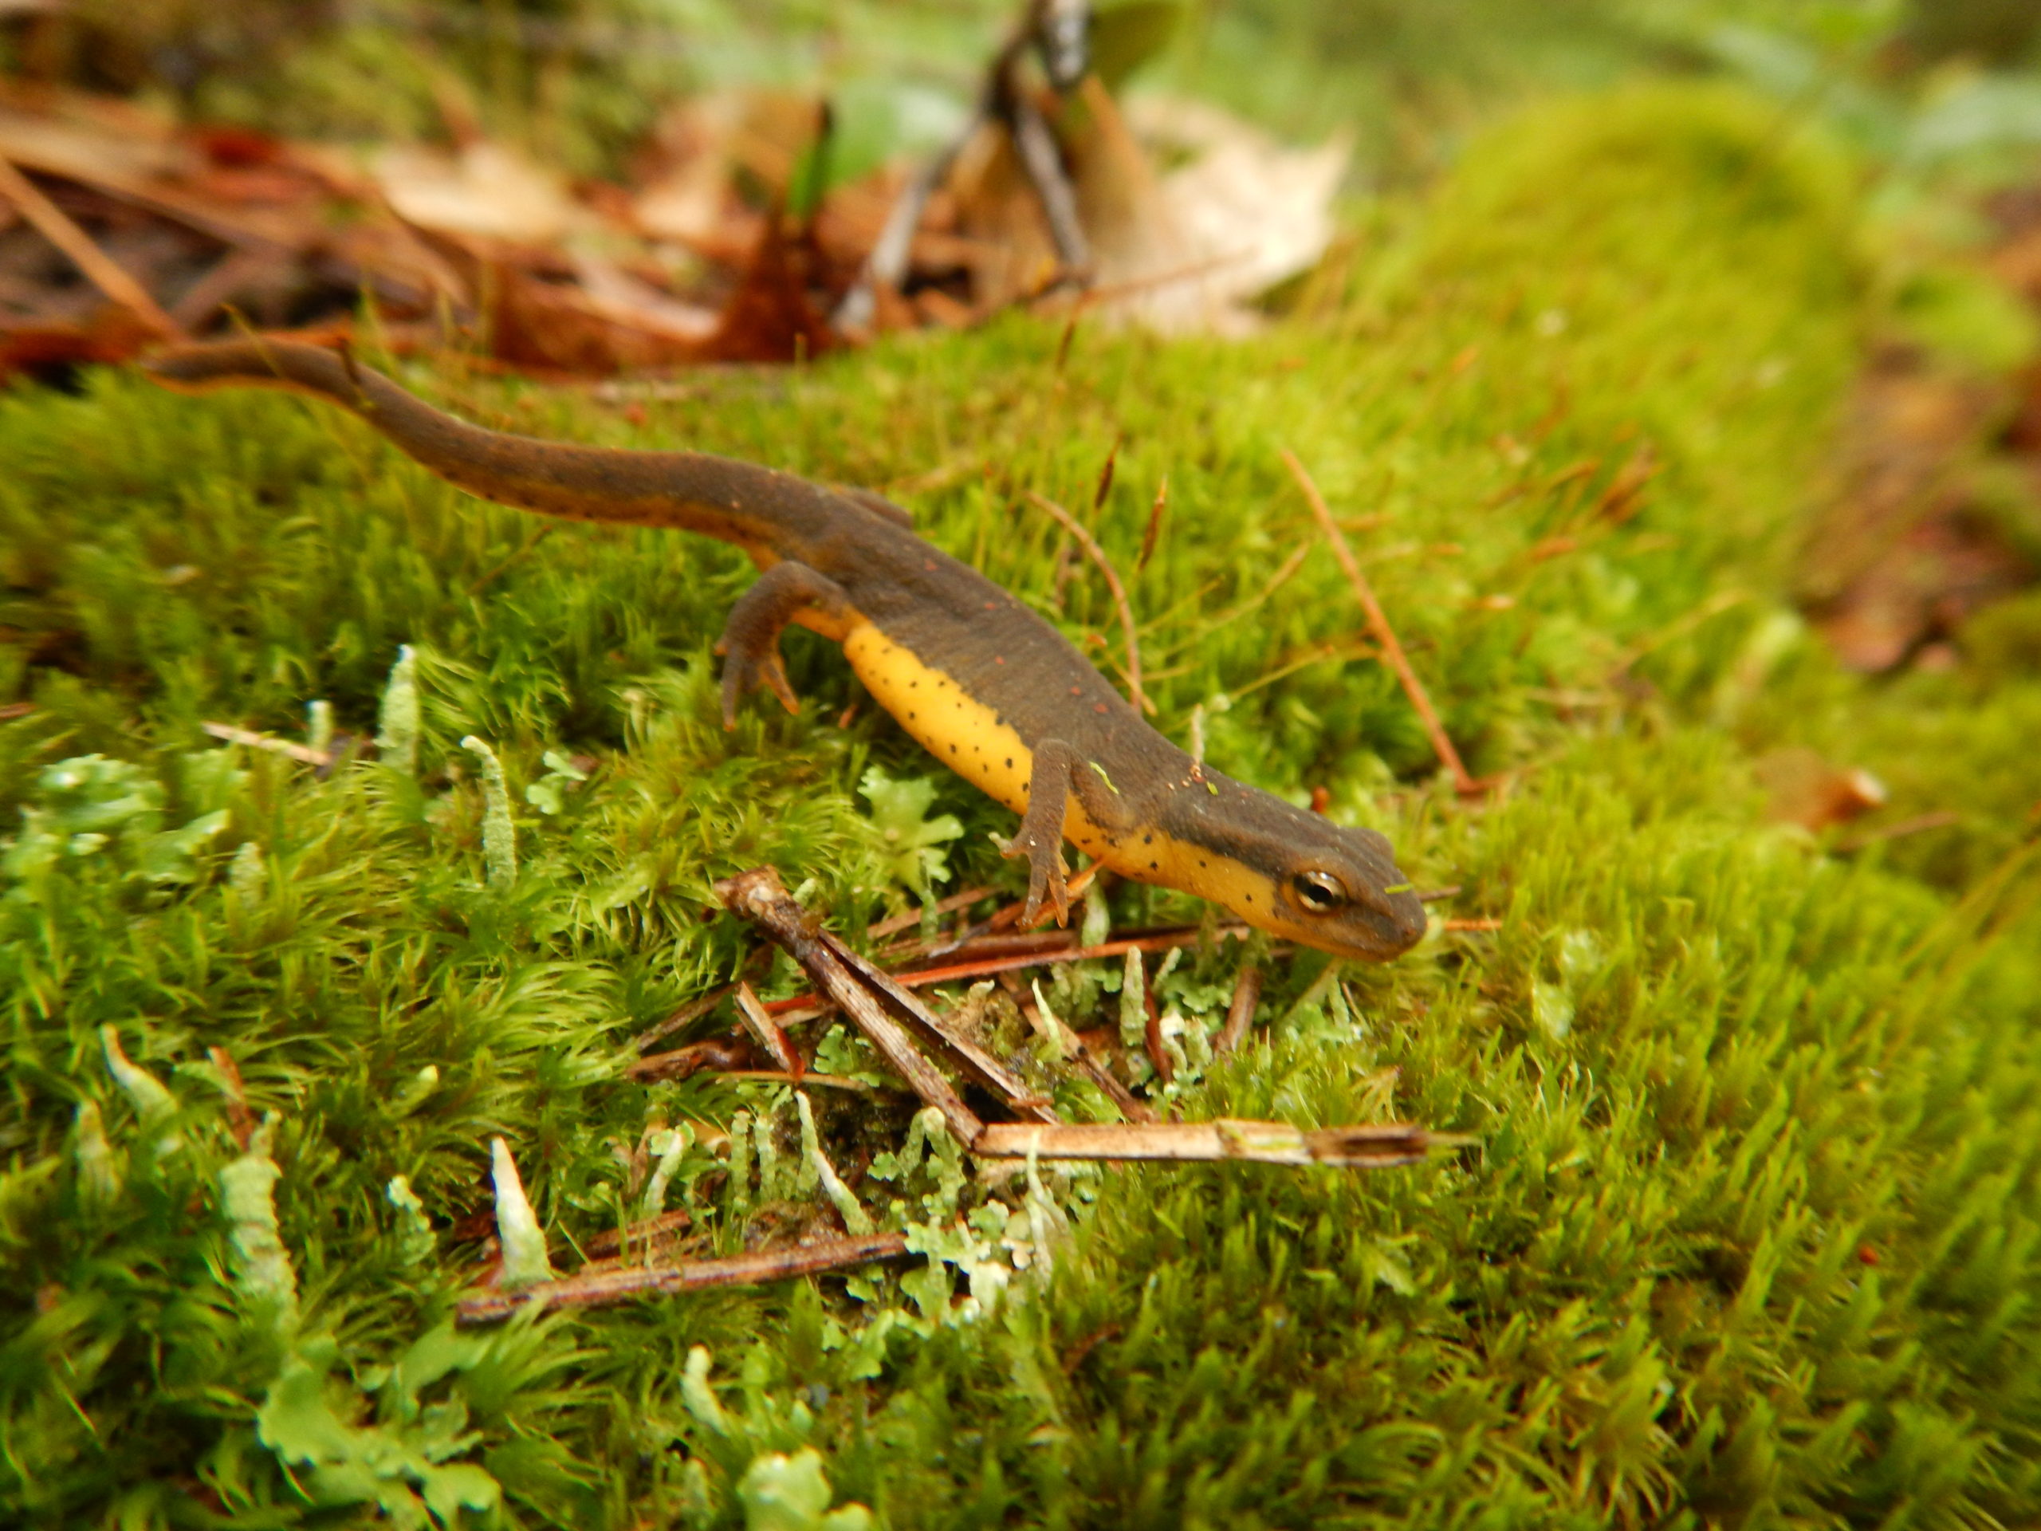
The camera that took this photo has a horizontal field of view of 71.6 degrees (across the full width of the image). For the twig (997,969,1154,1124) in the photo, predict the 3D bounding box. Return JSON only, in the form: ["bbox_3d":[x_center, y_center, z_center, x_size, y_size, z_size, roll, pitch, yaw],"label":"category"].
[{"bbox_3d":[0.002,0.013,0.064,0.001,0.001,0.011,-25,45,-27],"label":"twig"}]

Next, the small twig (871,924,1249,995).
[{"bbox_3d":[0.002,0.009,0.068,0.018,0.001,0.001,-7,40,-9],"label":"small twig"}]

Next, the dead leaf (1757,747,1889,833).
[{"bbox_3d":[0.057,0.002,0.100,0.008,0.004,0.005,23,42,28],"label":"dead leaf"}]

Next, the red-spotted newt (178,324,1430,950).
[{"bbox_3d":[-0.018,-0.013,0.087,0.094,0.012,0.020,25,46,26],"label":"red-spotted newt"}]

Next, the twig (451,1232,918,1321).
[{"bbox_3d":[-0.013,0.020,0.055,0.017,0.001,0.001,-7,38,-7],"label":"twig"}]

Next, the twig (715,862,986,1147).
[{"bbox_3d":[-0.008,0.010,0.063,0.002,0.002,0.019,-28,49,-31],"label":"twig"}]

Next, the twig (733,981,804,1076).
[{"bbox_3d":[-0.011,0.012,0.063,0.001,0.001,0.005,-21,46,-25],"label":"twig"}]

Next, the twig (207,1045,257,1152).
[{"bbox_3d":[-0.033,0.014,0.059,0.001,0.001,0.005,-19,65,-23],"label":"twig"}]

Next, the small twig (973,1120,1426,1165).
[{"bbox_3d":[0.008,0.016,0.059,0.019,0.001,0.001,1,39,1],"label":"small twig"}]

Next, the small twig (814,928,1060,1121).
[{"bbox_3d":[-0.004,0.011,0.064,0.015,0.001,0.001,32,49,33],"label":"small twig"}]

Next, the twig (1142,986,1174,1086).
[{"bbox_3d":[0.006,0.012,0.064,0.001,0.001,0.006,-5,39,-6],"label":"twig"}]

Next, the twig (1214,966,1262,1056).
[{"bbox_3d":[0.010,0.011,0.064,0.001,0.001,0.005,12,43,15],"label":"twig"}]

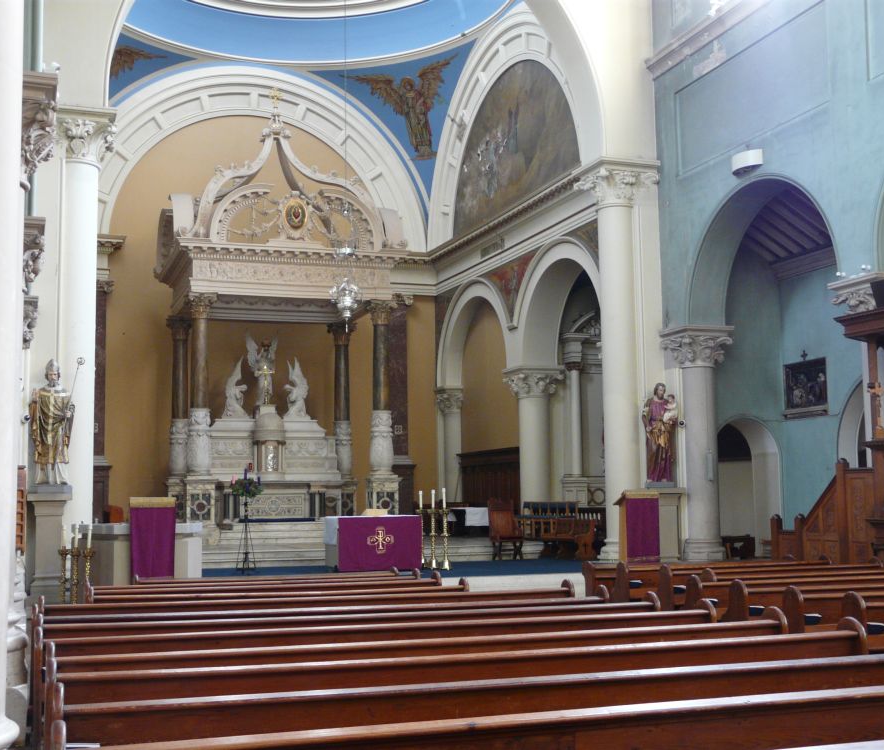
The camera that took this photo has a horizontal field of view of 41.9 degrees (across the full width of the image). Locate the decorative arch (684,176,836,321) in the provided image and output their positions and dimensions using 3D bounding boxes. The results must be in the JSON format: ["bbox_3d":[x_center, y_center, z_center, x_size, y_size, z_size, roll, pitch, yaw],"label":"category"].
[{"bbox_3d":[5.579,-2.239,19.589,0.800,2.170,4.300,2,-6,-19],"label":"decorative arch"}]

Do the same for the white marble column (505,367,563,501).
[{"bbox_3d":[2.173,1.697,27.284,1.020,3.650,1.020,2,-6,-19],"label":"white marble column"}]

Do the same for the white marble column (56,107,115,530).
[{"bbox_3d":[-5.986,-0.542,18.990,1.000,7.640,1.000,2,-6,-19],"label":"white marble column"}]

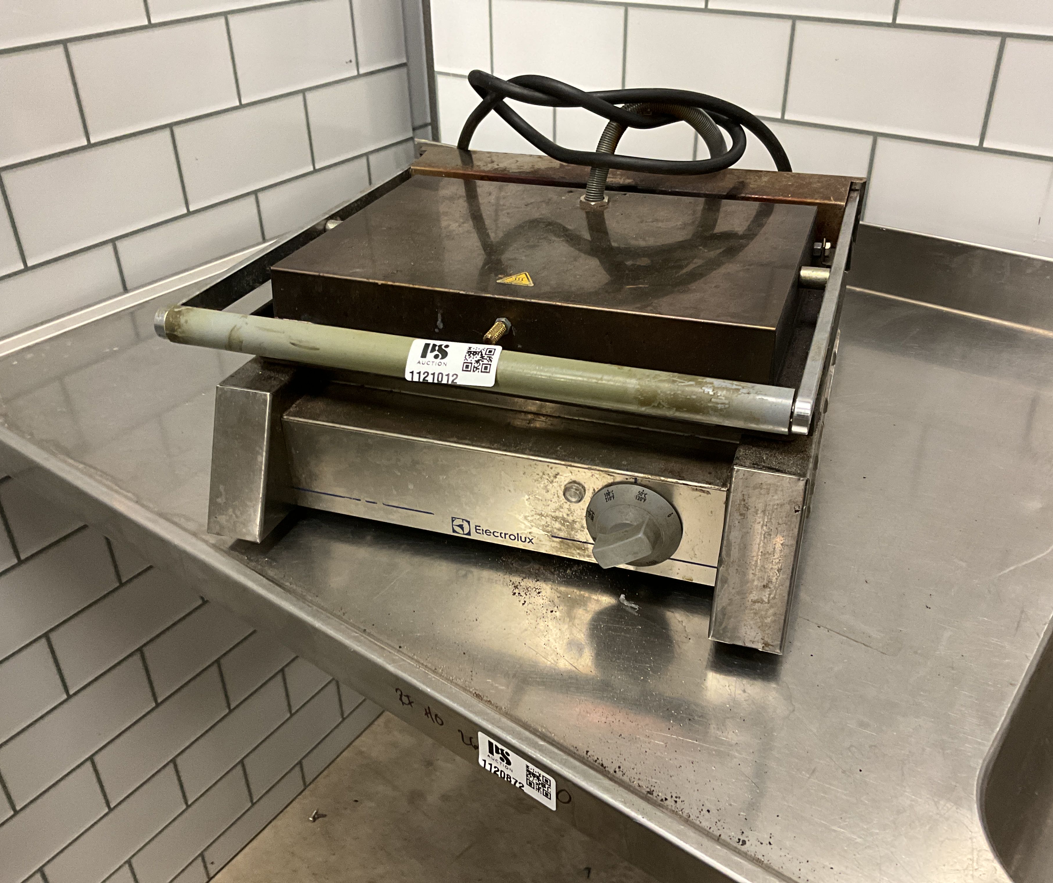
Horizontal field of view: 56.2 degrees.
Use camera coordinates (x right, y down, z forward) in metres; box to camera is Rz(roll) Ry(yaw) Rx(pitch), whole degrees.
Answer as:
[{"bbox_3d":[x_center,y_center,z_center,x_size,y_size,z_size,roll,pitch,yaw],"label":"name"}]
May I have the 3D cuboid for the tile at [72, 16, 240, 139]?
[{"bbox_3d":[-0.394,-0.390,1.054,0.010,0.097,0.198,18,36,29],"label":"tile"}]

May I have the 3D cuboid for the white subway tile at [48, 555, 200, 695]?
[{"bbox_3d":[-0.492,0.216,1.219,0.010,0.097,0.198,18,36,29],"label":"white subway tile"}]

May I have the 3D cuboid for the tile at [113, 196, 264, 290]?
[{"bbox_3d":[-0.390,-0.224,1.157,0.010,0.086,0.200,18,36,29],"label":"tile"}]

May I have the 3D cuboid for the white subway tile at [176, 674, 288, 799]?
[{"bbox_3d":[-0.428,0.430,1.446,0.010,0.097,0.198,18,36,29],"label":"white subway tile"}]

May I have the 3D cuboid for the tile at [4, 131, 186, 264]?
[{"bbox_3d":[-0.449,-0.261,1.037,0.010,0.098,0.200,18,36,29],"label":"tile"}]

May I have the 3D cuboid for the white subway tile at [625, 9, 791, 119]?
[{"bbox_3d":[0.196,-0.417,1.082,0.200,0.098,0.010,21,38,33],"label":"white subway tile"}]

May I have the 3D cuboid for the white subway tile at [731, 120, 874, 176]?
[{"bbox_3d":[0.278,-0.299,1.079,0.200,0.098,0.010,21,38,33],"label":"white subway tile"}]

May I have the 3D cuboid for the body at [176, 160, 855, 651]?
[{"bbox_3d":[0.028,-0.072,0.740,0.392,0.179,0.404,9,32,17],"label":"body"}]

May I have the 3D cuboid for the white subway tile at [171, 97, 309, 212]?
[{"bbox_3d":[-0.335,-0.348,1.177,0.010,0.097,0.198,18,36,29],"label":"white subway tile"}]

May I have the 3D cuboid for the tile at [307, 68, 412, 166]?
[{"bbox_3d":[-0.223,-0.438,1.322,0.010,0.098,0.200,18,36,29],"label":"tile"}]

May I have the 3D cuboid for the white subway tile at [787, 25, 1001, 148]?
[{"bbox_3d":[0.355,-0.355,0.972,0.200,0.098,0.010,21,38,33],"label":"white subway tile"}]

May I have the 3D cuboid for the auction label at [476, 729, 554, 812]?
[{"bbox_3d":[-0.005,0.179,0.536,0.052,0.025,0.001,21,38,32],"label":"auction label"}]

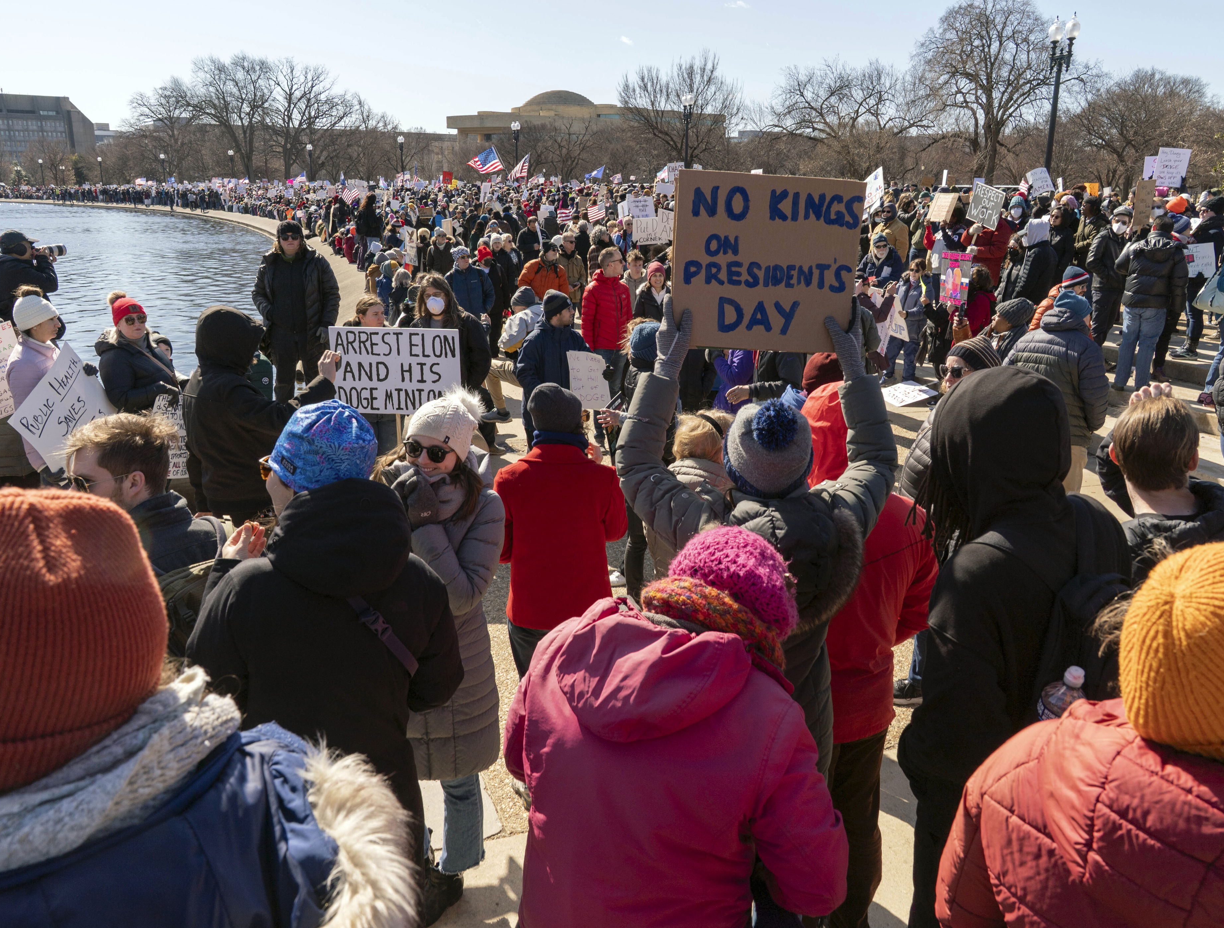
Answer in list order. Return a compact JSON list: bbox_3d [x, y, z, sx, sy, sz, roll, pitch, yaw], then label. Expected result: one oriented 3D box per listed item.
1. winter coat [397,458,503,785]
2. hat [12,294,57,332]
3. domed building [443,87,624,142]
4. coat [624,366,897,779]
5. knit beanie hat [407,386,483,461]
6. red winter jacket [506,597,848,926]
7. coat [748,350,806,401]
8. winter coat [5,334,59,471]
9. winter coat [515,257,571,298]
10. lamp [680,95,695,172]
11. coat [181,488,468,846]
[{"bbox_3d":[-0.501,0.474,2.759,0.460,0.980,0.380,8,19,24],"label":"winter coat"},{"bbox_3d":[-3.020,-0.786,4.858,0.215,0.185,0.190,-16,22,-18],"label":"hat"},{"bbox_3d":[-12.161,-131.000,378.030,95.000,34.000,65.000,-15,23,-41],"label":"domed building"},{"bbox_3d":[0.405,0.350,2.669,0.740,1.270,0.480,1,17,2],"label":"coat"},{"bbox_3d":[-0.503,-0.121,2.780,0.210,0.240,0.230,20,17,15],"label":"knit beanie hat"},{"bbox_3d":[0.143,0.662,2.127,0.660,0.770,0.480,7,18,21],"label":"red winter jacket"},{"bbox_3d":[1.032,-0.528,5.700,0.400,0.660,0.480,-14,22,-39],"label":"coat"},{"bbox_3d":[-3.255,-0.353,5.225,0.370,0.760,0.450,1,17,5],"label":"winter coat"},{"bbox_3d":[-0.740,-1.825,10.108,0.580,0.780,0.380,-10,19,-29],"label":"winter coat"},{"bbox_3d":[4.353,-17.718,54.014,0.450,6.800,1.150,-7,18,-22],"label":"lamp"},{"bbox_3d":[-0.714,0.501,2.328,0.610,0.960,0.480,-8,19,-26],"label":"coat"}]

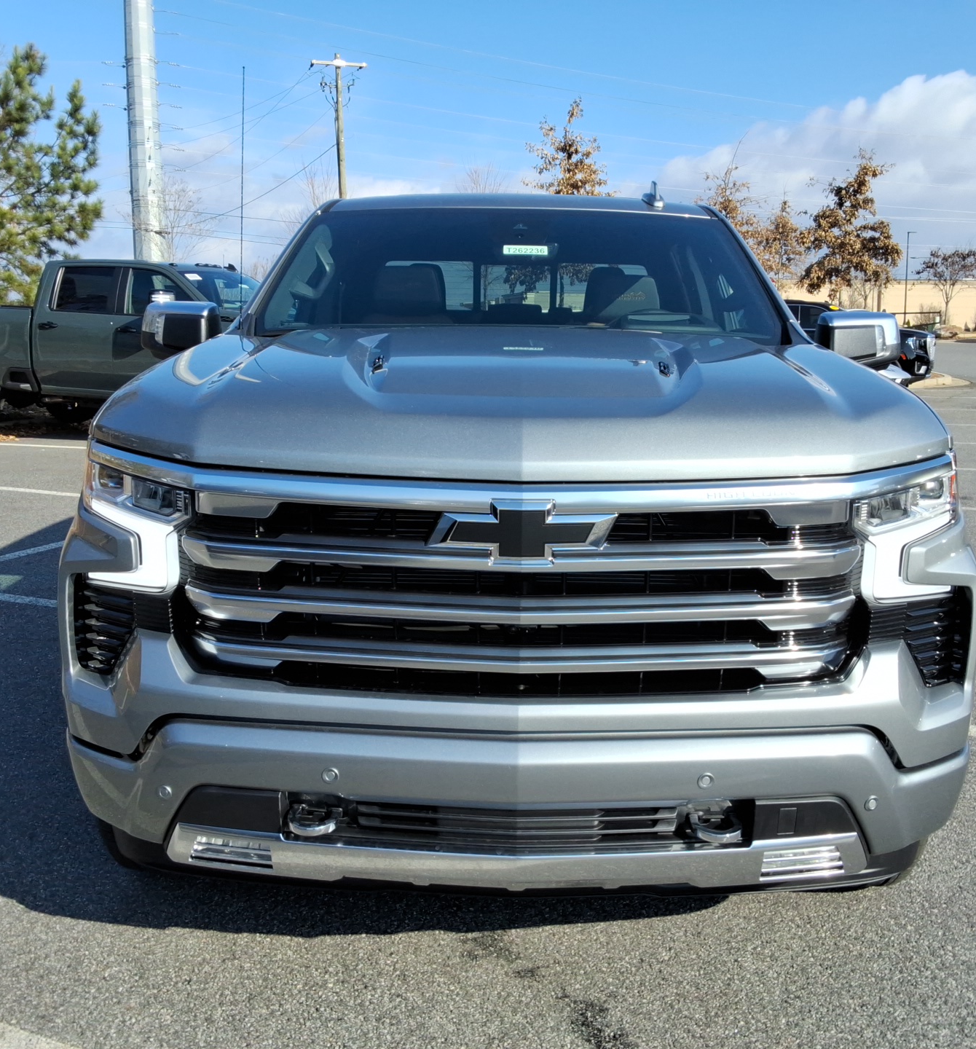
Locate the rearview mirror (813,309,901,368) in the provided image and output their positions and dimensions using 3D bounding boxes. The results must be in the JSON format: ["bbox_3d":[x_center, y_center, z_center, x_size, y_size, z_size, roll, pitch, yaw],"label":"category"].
[{"bbox_3d":[1.223,-0.607,3.740,0.285,0.205,0.170,0,10,-5],"label":"rearview mirror"}]

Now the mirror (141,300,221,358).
[{"bbox_3d":[-0.975,-0.618,3.689,0.290,0.220,0.200,1,10,1],"label":"mirror"}]

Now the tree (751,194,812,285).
[{"bbox_3d":[9.331,-8.083,36.118,2.100,4.630,2.100,1,10,2],"label":"tree"}]

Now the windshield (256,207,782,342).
[{"bbox_3d":[0.103,-0.820,3.691,1.620,0.540,0.900,1,10,1],"label":"windshield"}]

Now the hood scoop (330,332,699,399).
[{"bbox_3d":[0.082,-0.400,2.863,0.920,0.160,0.720,1,10,1],"label":"hood scoop"}]

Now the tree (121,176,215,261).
[{"bbox_3d":[-11.008,-9.437,38.967,3.300,4.912,3.200,1,10,2],"label":"tree"}]

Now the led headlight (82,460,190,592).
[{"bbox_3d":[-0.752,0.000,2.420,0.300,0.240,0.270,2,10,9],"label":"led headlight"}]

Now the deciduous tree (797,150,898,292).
[{"bbox_3d":[9.786,-7.384,31.162,2.846,5.606,2.846,1,10,0],"label":"deciduous tree"}]

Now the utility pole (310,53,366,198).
[{"bbox_3d":[-6.079,-12.956,46.449,2.350,12.018,0.400,1,10,2],"label":"utility pole"}]

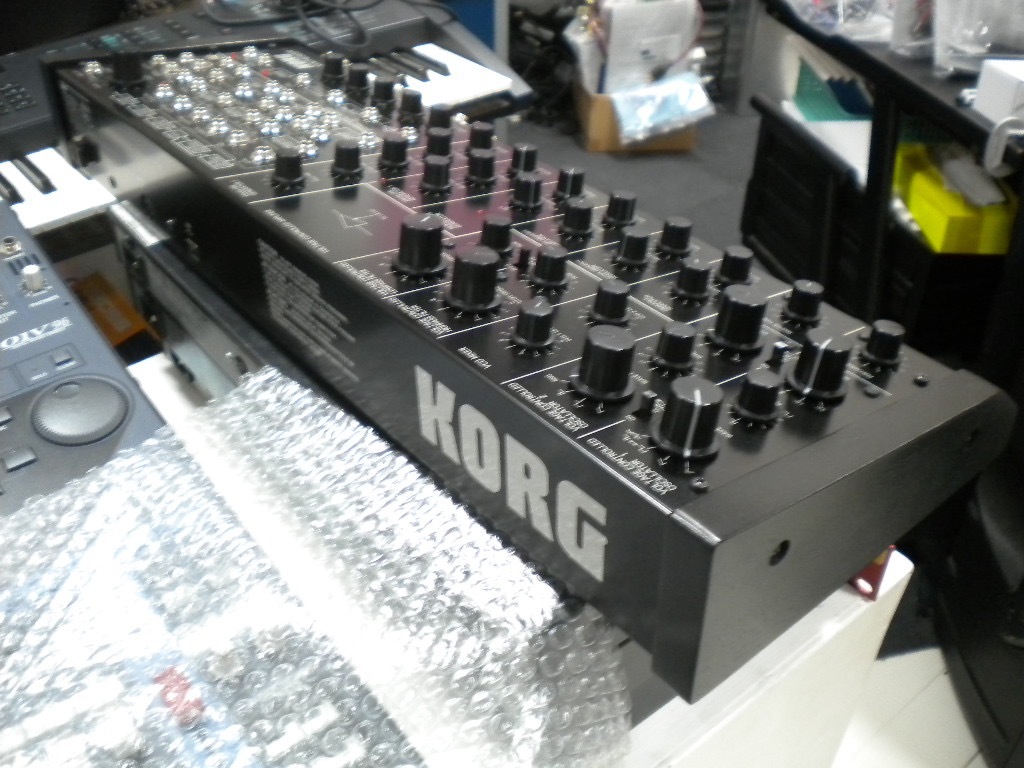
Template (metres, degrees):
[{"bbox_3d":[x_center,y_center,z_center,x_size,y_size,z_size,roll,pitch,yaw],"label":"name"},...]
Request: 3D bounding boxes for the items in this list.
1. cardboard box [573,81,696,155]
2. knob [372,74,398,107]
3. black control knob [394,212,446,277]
[{"bbox_3d":[0.340,-0.767,2.860,0.285,0.168,0.230,-3,35,-3],"label":"cardboard box"},{"bbox_3d":[-0.084,-0.192,0.678,0.017,0.015,0.017,1,31,-12],"label":"knob"},{"bbox_3d":[-0.038,-0.059,0.434,0.022,0.019,0.022,5,30,-3],"label":"black control knob"}]

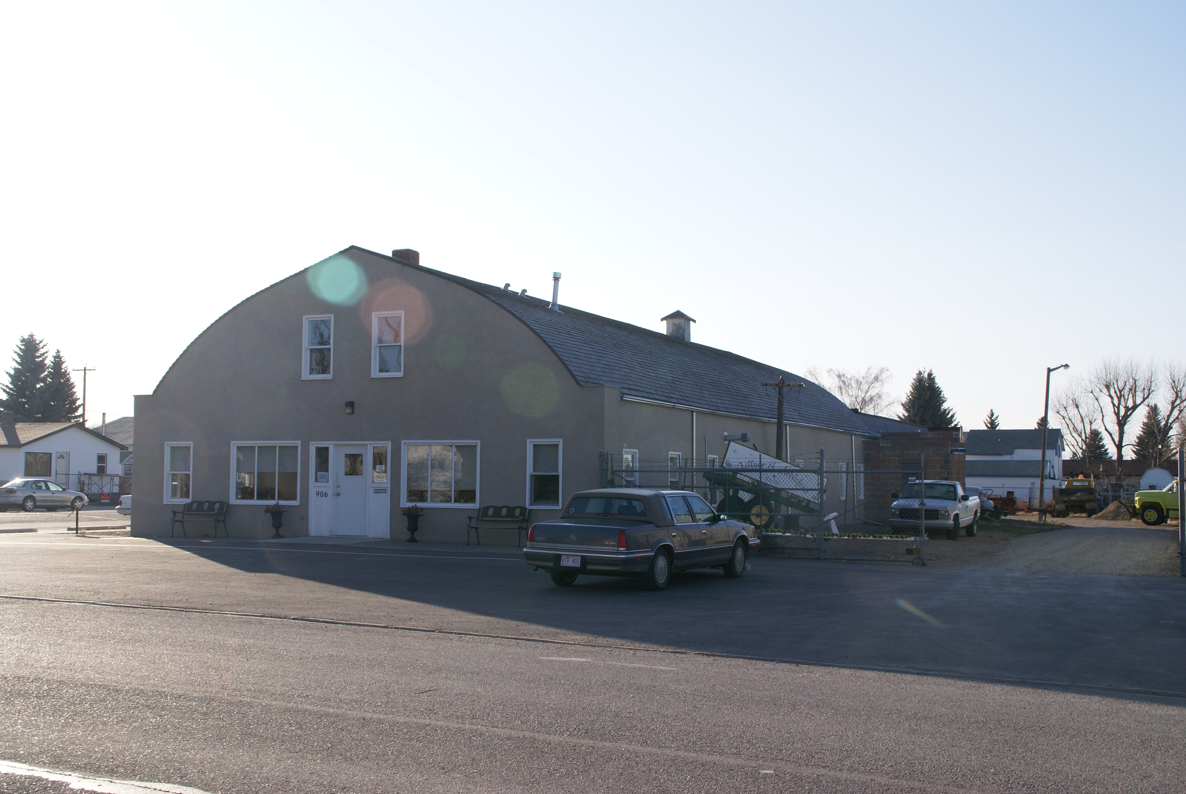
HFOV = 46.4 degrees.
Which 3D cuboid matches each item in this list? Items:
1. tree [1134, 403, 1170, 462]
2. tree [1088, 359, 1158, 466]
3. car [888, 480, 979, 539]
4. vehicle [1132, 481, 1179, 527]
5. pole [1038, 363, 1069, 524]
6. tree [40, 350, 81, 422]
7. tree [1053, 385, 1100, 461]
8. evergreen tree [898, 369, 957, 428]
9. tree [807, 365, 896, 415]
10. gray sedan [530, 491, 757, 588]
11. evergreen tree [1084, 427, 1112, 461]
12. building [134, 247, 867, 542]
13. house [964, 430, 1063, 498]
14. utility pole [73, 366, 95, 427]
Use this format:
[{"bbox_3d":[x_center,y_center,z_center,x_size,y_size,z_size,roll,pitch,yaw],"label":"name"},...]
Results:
[{"bbox_3d":[58.603,5.822,144.698,4.600,10.110,4.600,-1,-4,23],"label":"tree"},{"bbox_3d":[36.350,2.556,95.311,4.800,10.390,4.800,-1,-4,23],"label":"tree"},{"bbox_3d":[11.043,3.564,44.338,1.970,1.800,5.250,-1,-4,24],"label":"car"},{"bbox_3d":[28.856,4.798,64.615,6.800,2.400,2.300,-1,-4,18],"label":"vehicle"},{"bbox_3d":[20.614,2.045,62.213,1.350,7.100,0.320,-1,-4,23],"label":"pole"},{"bbox_3d":[-38.658,1.981,99.679,4.800,10.730,4.800,-1,-4,23],"label":"tree"},{"bbox_3d":[40.088,4.063,114.706,4.300,9.840,4.300,-1,-4,23],"label":"tree"},{"bbox_3d":[26.569,3.144,109.680,5.200,10.720,5.200,-1,-4,23],"label":"evergreen tree"},{"bbox_3d":[19.595,2.942,105.317,6.800,10.600,6.800,-1,-4,23],"label":"tree"},{"bbox_3d":[0.872,2.084,20.674,1.770,1.370,4.900,-2,-4,29],"label":"gray sedan"},{"bbox_3d":[54.657,7.300,150.232,4.200,7.740,4.200,-1,-4,23],"label":"evergreen tree"},{"bbox_3d":[-0.362,0.640,42.589,12.300,6.700,25.400,-1,-4,23],"label":"building"},{"bbox_3d":[34.374,5.664,113.186,7.300,6.200,9.000,-1,-4,23],"label":"house"},{"bbox_3d":[-38.883,2.644,105.697,2.400,10.130,0.350,-1,-4,23],"label":"utility pole"}]

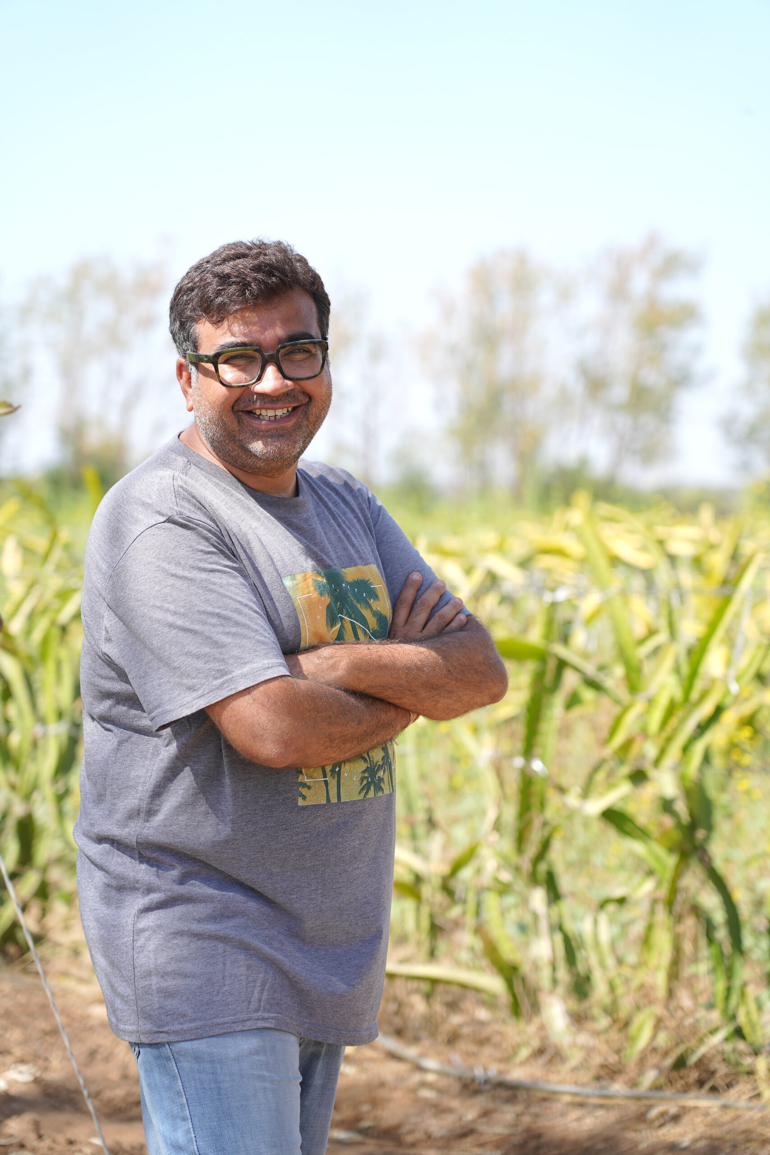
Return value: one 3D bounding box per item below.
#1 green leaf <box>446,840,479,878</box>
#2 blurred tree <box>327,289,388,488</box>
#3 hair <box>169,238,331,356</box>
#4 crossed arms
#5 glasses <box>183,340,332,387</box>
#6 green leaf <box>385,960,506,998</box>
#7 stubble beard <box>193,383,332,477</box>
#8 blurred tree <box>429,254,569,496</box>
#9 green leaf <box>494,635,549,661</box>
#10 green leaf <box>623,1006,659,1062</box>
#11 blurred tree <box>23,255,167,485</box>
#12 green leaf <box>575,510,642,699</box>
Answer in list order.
[{"bbox_3d":[0.210,0.757,8.300,0.050,0.130,0.050,37,0,0],"label":"green leaf"},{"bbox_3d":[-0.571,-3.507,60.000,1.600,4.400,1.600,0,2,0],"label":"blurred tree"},{"bbox_3d":[-0.148,-0.302,3.390,0.165,0.145,0.200,-6,2,-22],"label":"hair"},{"bbox_3d":[-0.030,0.099,3.270,0.250,0.215,0.420,1,2,37],"label":"crossed arms"},{"bbox_3d":[-0.149,-0.230,3.373,0.145,0.050,0.140,-6,2,-22],"label":"glasses"},{"bbox_3d":[0.156,1.064,8.150,0.330,0.070,0.070,10,0,0],"label":"green leaf"},{"bbox_3d":[-0.136,-0.159,3.330,0.145,0.105,0.120,-6,2,-22],"label":"stubble beard"},{"bbox_3d":[2.222,-3.771,60.000,2.700,5.400,2.600,0,2,0],"label":"blurred tree"},{"bbox_3d":[0.354,0.186,8.100,0.150,0.060,0.060,5,0,0],"label":"green leaf"},{"bbox_3d":[0.647,1.155,7.800,0.060,0.150,0.050,25,0,0],"label":"green leaf"},{"bbox_3d":[-5.647,-3.771,60.000,2.800,5.200,2.600,0,2,0],"label":"blurred tree"},{"bbox_3d":[0.582,0.062,8.000,0.075,0.500,0.070,-16,0,0],"label":"green leaf"}]

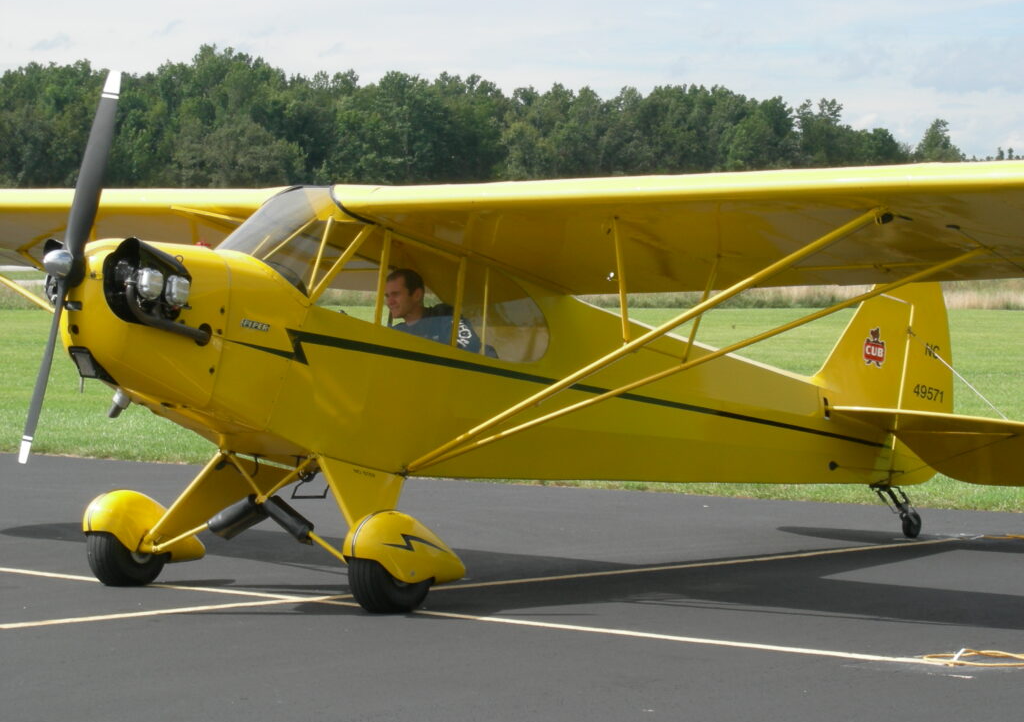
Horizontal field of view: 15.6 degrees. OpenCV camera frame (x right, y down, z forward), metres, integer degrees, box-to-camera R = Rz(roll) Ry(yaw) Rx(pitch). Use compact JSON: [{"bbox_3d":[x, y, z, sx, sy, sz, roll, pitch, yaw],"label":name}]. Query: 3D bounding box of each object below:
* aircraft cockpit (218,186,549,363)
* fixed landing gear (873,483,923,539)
[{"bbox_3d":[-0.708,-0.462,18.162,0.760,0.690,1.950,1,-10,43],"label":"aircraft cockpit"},{"bbox_3d":[2.226,0.863,21.301,0.180,0.320,0.350,1,2,43],"label":"fixed landing gear"}]

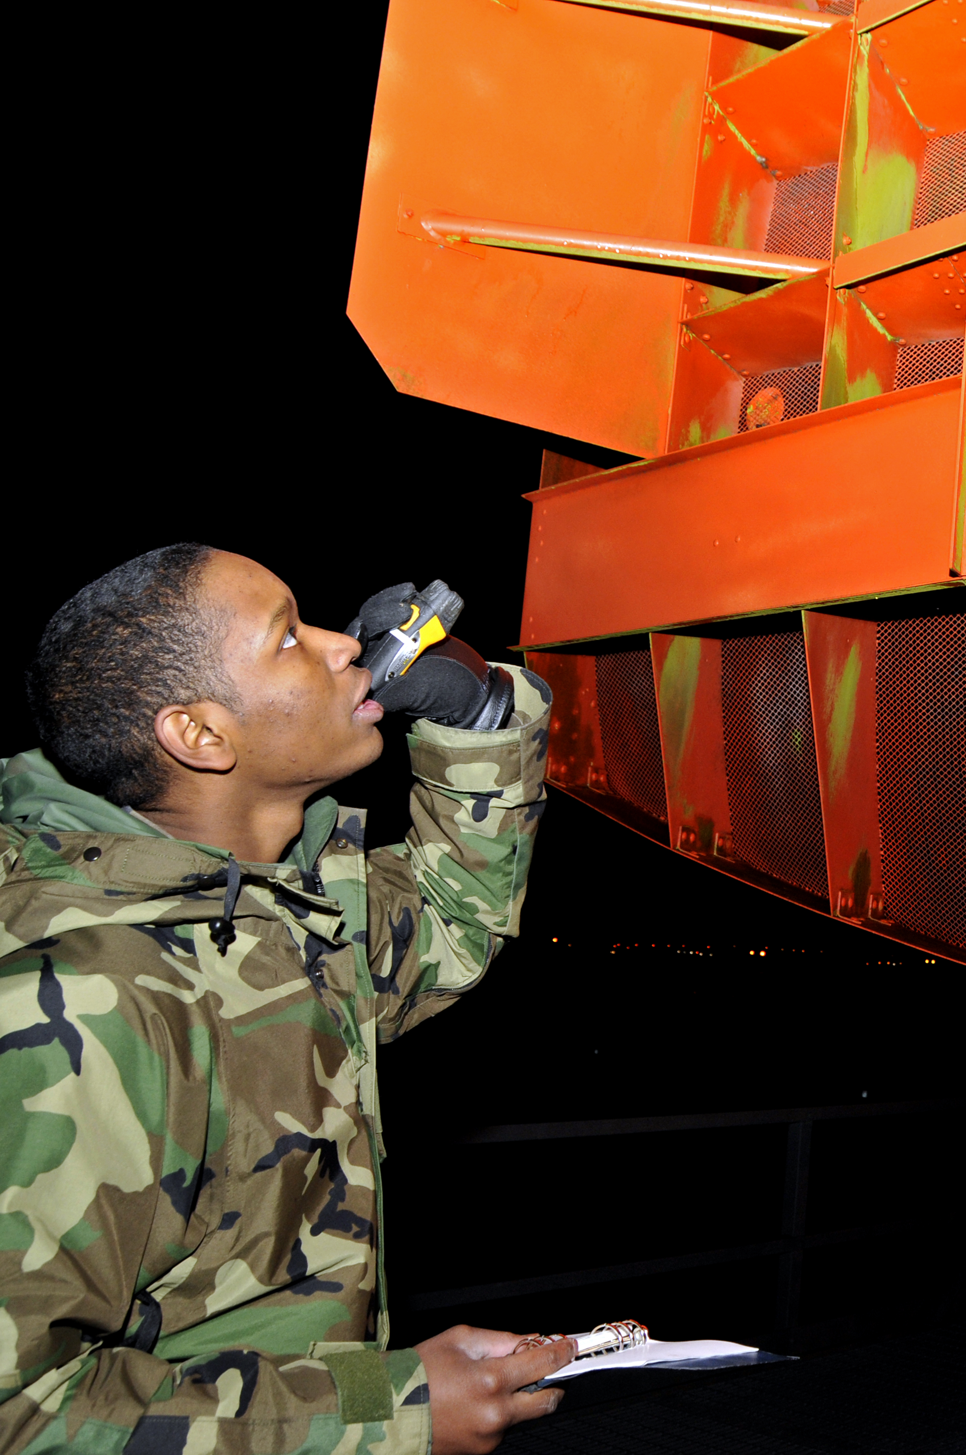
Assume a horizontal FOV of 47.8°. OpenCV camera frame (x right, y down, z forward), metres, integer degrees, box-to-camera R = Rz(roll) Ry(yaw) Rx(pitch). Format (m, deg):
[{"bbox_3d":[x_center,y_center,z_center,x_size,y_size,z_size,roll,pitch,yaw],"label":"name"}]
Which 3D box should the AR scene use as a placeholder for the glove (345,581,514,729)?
[{"bbox_3d":[-0.047,-0.062,0.950,0.155,0.112,0.110,30,-3,6],"label":"glove"}]

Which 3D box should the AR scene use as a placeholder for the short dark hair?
[{"bbox_3d":[-0.259,-0.040,0.850,0.190,0.175,0.165,-33,7,-12],"label":"short dark hair"}]

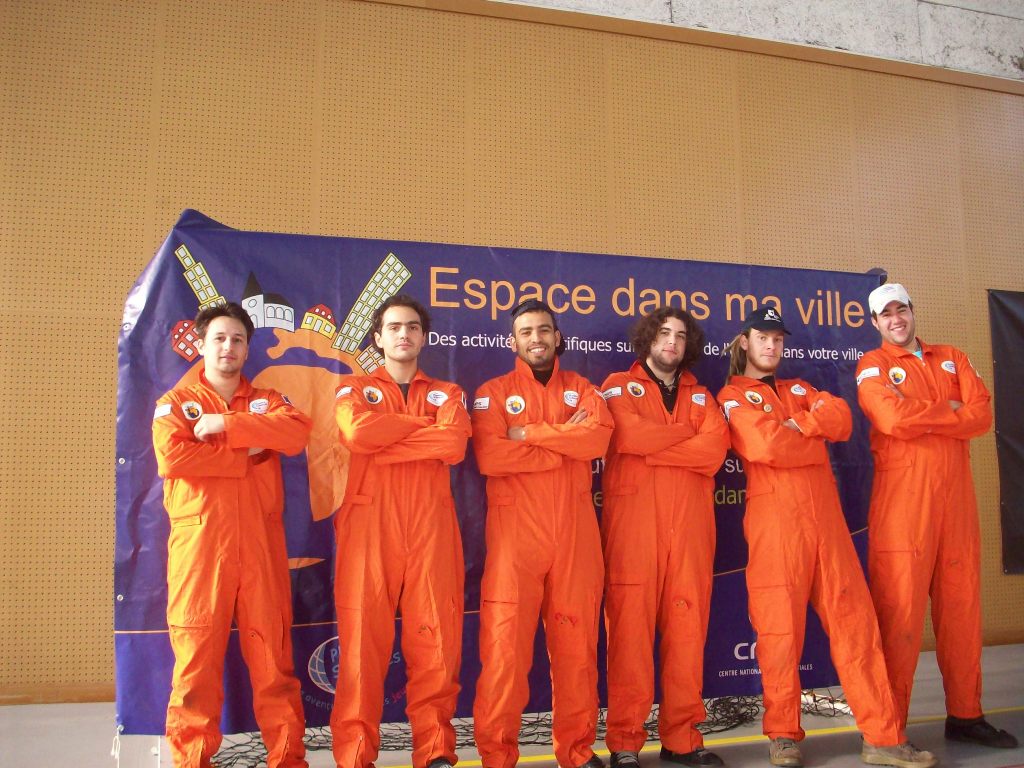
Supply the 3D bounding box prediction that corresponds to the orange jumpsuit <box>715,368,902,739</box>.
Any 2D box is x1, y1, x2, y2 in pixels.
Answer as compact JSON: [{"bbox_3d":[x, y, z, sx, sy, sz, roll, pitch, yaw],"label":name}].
[{"bbox_3d":[1.108,0.652,4.091,0.660,1.368,0.440,1,-6,-10],"label":"orange jumpsuit"}]

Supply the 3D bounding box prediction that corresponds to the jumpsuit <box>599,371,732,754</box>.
[{"bbox_3d":[0.564,0.634,4.051,0.500,1.436,0.400,1,-6,-9],"label":"jumpsuit"}]

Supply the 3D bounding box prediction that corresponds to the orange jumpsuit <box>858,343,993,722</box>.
[{"bbox_3d":[1.643,0.598,4.371,0.560,1.556,0.420,0,-6,-3],"label":"orange jumpsuit"}]

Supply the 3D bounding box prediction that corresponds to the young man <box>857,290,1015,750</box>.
[{"bbox_3d":[1.696,0.509,4.362,0.620,1.852,0.500,0,-6,-3],"label":"young man"}]

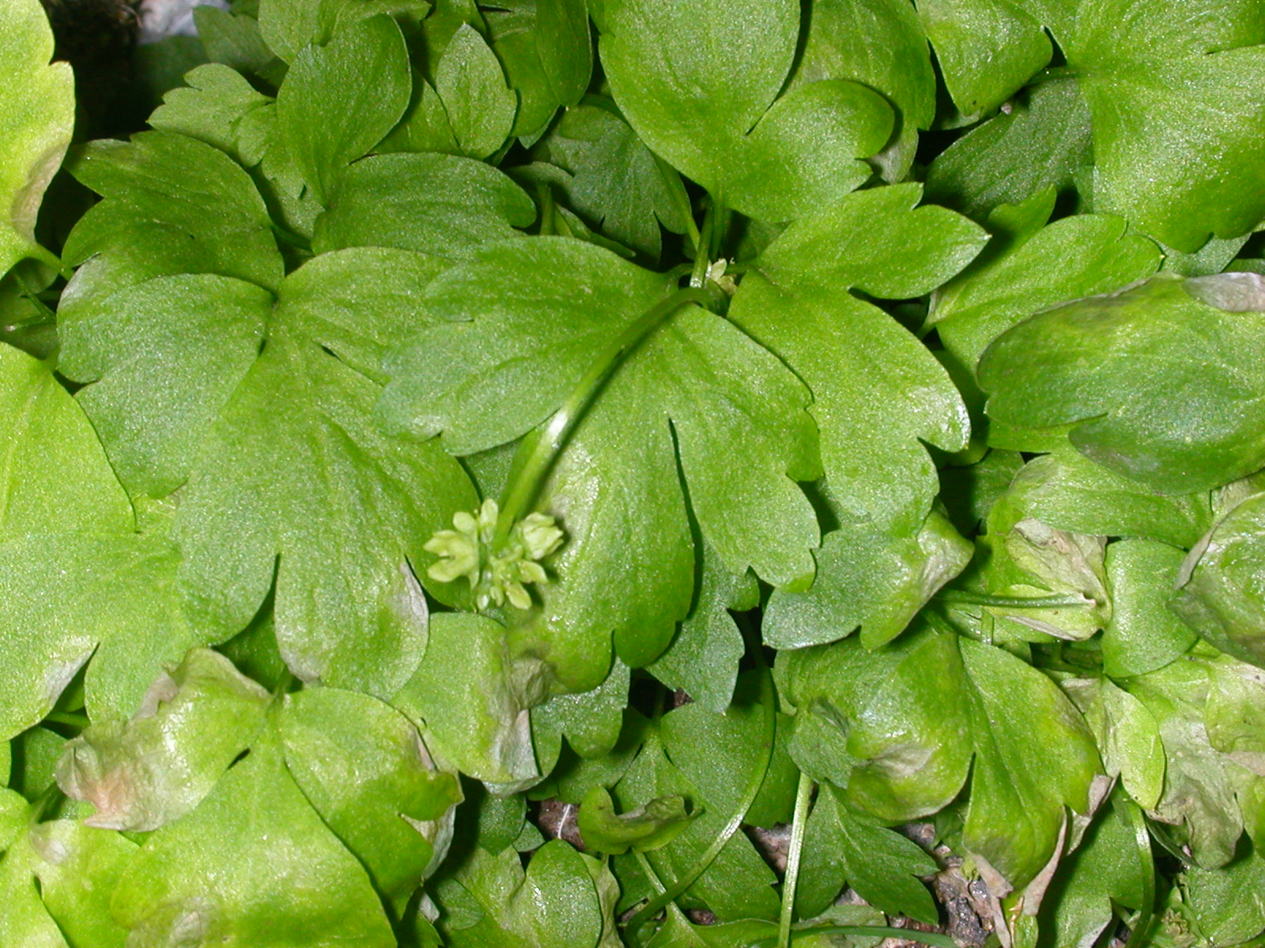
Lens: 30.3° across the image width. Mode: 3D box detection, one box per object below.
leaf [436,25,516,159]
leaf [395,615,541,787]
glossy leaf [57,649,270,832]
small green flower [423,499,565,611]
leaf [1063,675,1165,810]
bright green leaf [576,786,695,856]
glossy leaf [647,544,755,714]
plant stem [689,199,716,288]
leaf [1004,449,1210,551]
[{"bbox_3d":[-0.014,-0.035,0.212,0.007,0.012,0.003,2,21,1],"label":"leaf"},{"bbox_3d":[-0.013,0.018,0.190,0.012,0.014,0.004,0,22,0],"label":"leaf"},{"bbox_3d":[-0.035,0.020,0.176,0.018,0.007,0.013,-30,83,6],"label":"glossy leaf"},{"bbox_3d":[-0.011,0.006,0.180,0.011,0.007,0.007,16,32,4],"label":"small green flower"},{"bbox_3d":[0.039,0.022,0.189,0.008,0.005,0.011,-27,93,-5],"label":"leaf"},{"bbox_3d":[0.000,0.031,0.208,0.011,0.005,0.005,0,30,0],"label":"bright green leaf"},{"bbox_3d":[0.005,0.012,0.190,0.010,0.004,0.016,-8,81,-1],"label":"glossy leaf"},{"bbox_3d":[0.006,-0.020,0.199,0.002,0.007,0.002,10,24,5],"label":"plant stem"},{"bbox_3d":[0.040,0.002,0.198,0.017,0.009,0.004,4,26,2],"label":"leaf"}]

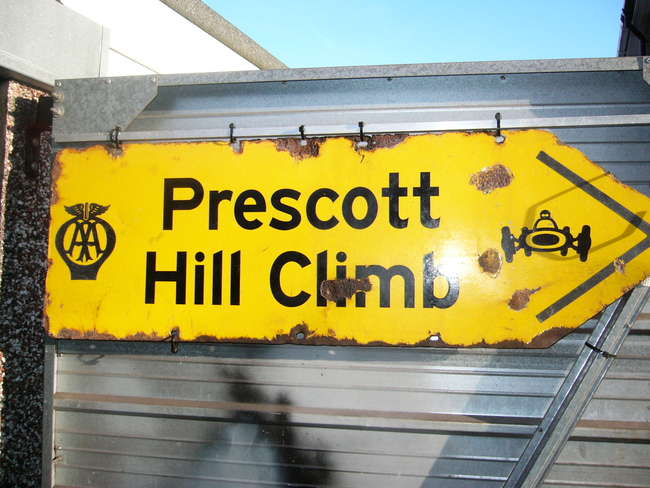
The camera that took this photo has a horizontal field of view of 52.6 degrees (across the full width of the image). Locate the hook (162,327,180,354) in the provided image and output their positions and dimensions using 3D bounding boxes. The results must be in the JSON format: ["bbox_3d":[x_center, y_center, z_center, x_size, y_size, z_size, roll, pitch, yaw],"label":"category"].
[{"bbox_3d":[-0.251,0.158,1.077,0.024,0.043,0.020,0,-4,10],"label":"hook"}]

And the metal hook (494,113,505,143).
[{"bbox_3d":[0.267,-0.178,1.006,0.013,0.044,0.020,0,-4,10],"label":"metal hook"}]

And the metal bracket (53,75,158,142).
[{"bbox_3d":[-0.381,-0.234,1.141,0.196,0.107,0.015,0,-4,10],"label":"metal bracket"}]

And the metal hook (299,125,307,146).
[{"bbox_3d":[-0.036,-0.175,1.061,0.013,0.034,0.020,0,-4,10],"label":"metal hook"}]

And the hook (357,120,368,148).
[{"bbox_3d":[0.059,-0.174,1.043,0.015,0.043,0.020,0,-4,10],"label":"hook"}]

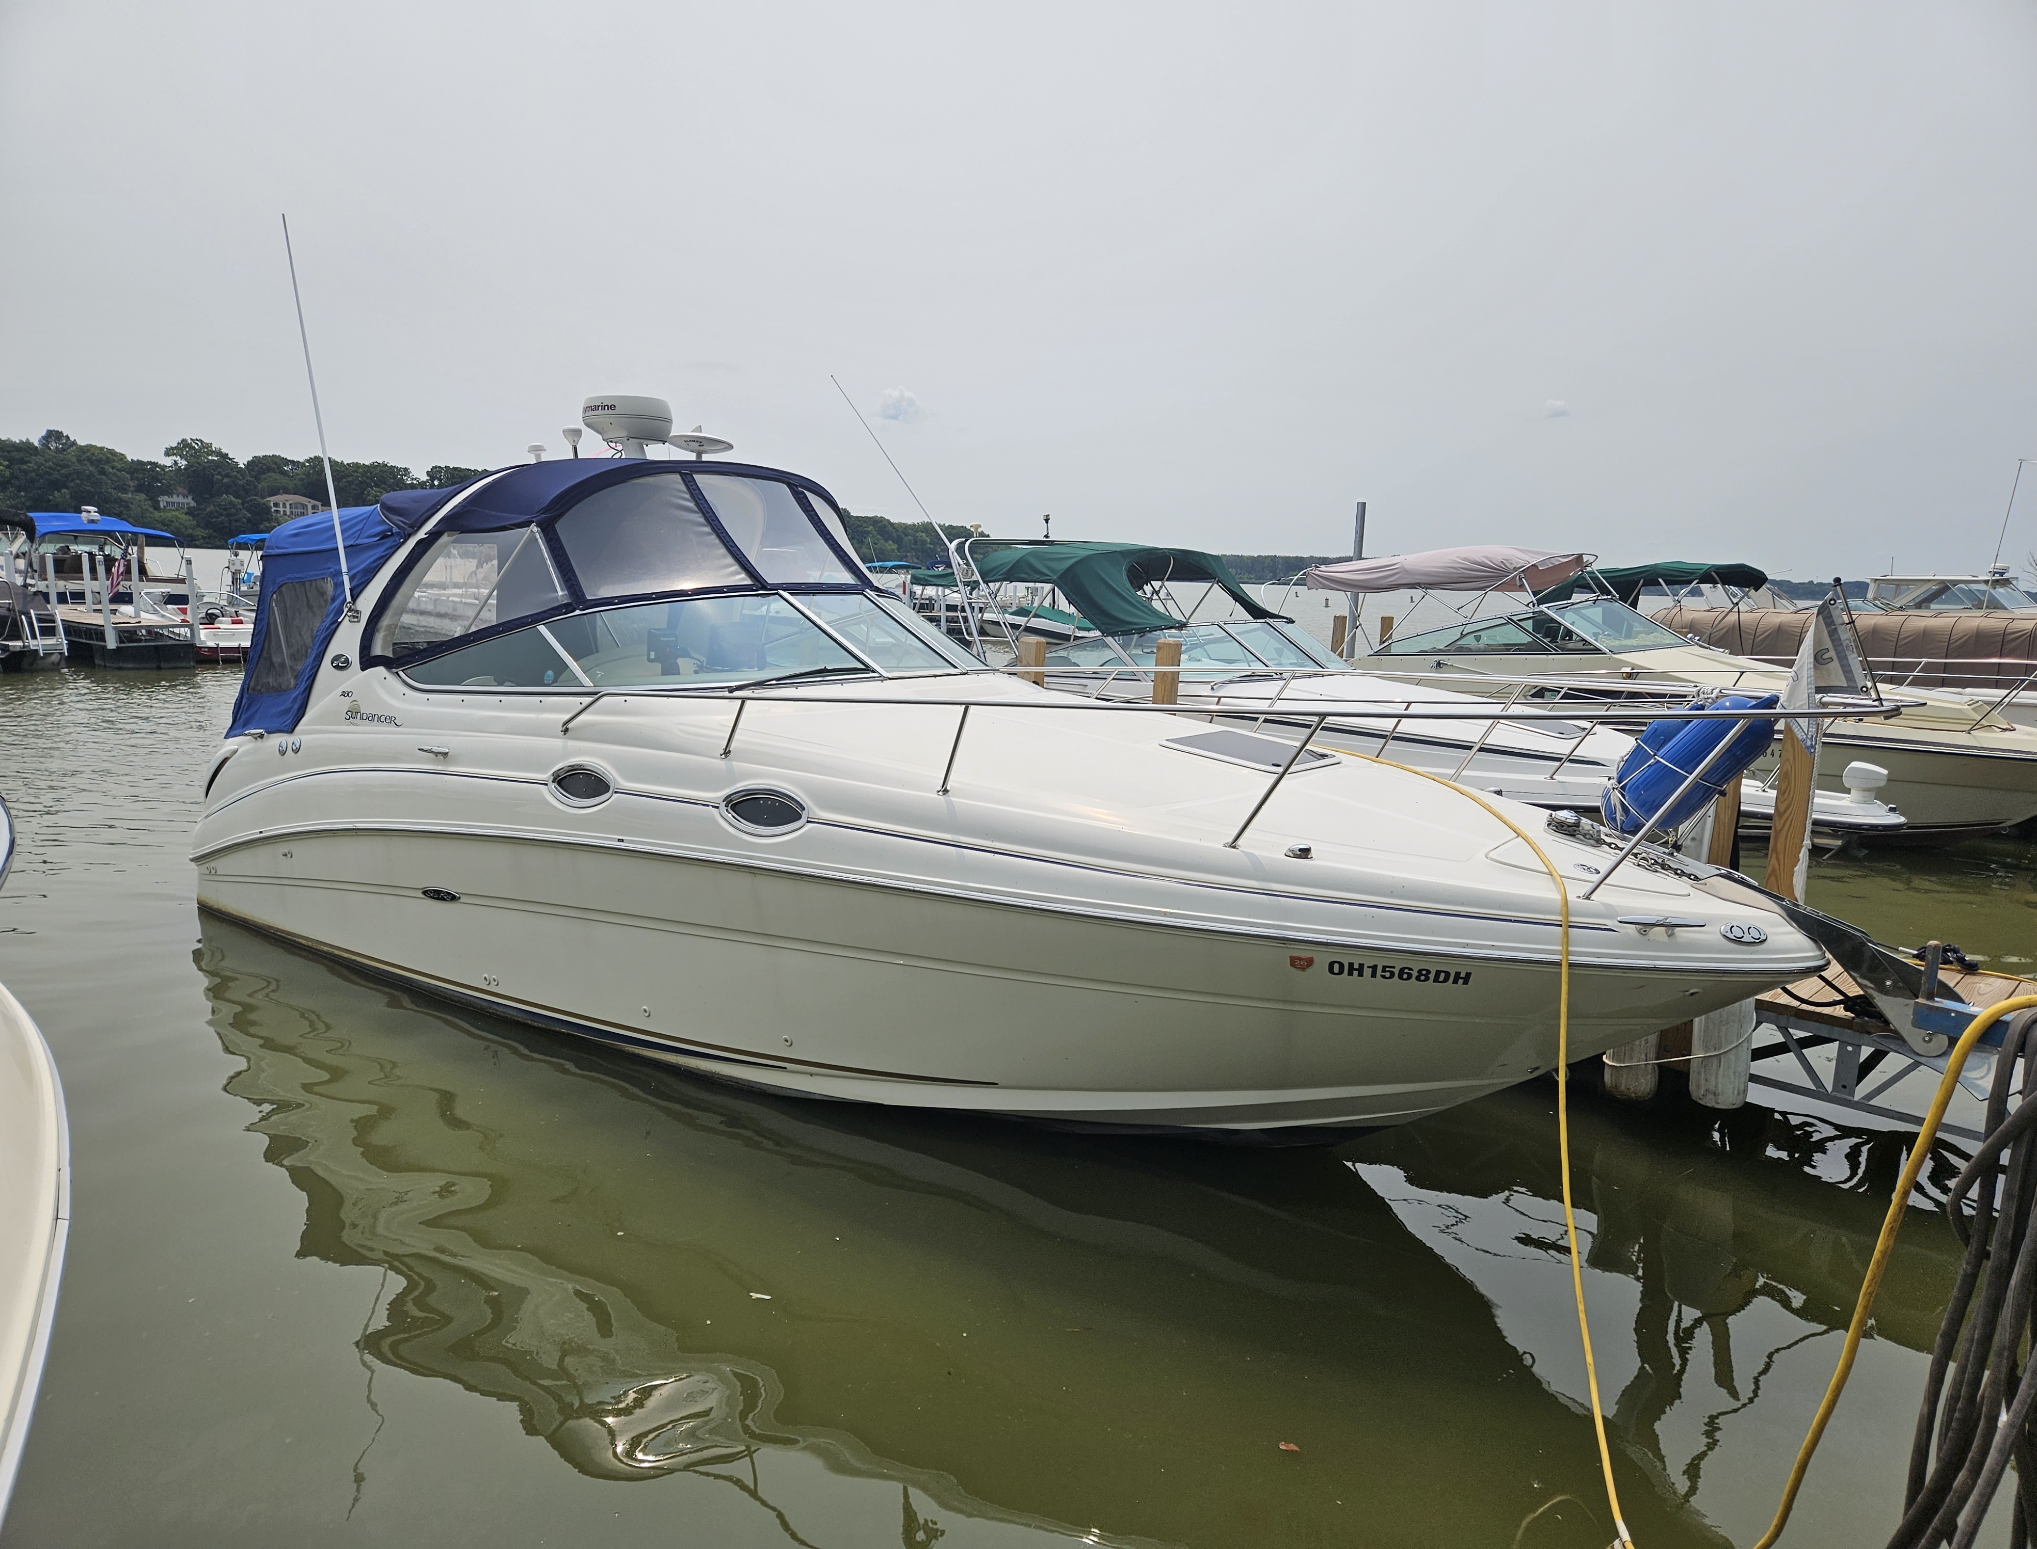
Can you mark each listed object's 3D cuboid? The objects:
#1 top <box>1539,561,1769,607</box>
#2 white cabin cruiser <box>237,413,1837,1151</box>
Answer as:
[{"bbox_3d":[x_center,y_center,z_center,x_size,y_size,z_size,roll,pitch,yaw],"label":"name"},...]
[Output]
[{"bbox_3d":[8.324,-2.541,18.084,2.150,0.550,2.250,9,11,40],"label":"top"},{"bbox_3d":[-0.974,-0.237,7.206,9.341,3.300,2.870,8,10,36],"label":"white cabin cruiser"}]

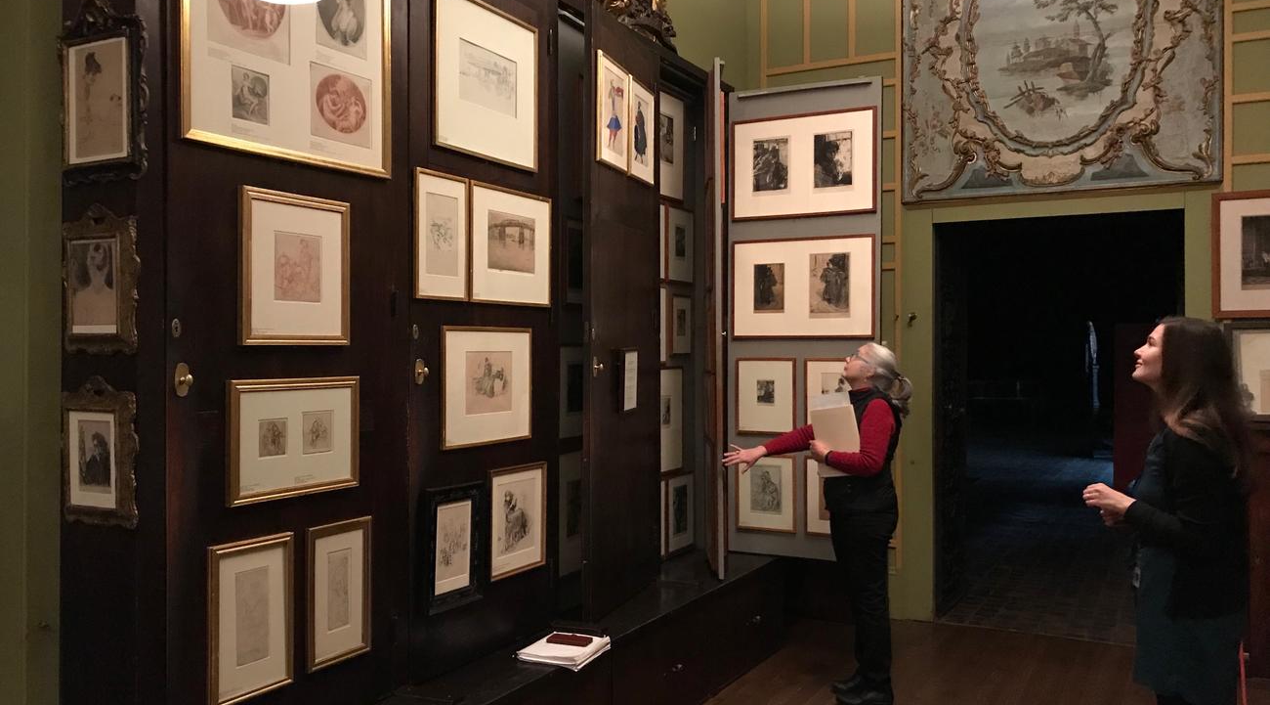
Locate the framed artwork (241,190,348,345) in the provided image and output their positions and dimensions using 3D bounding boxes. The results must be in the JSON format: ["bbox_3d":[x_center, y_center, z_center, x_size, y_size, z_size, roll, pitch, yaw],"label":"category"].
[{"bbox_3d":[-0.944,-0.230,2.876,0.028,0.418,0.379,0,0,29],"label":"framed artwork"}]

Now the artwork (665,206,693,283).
[{"bbox_3d":[0.236,-0.565,5.416,0.028,0.387,0.286,0,0,29],"label":"artwork"}]

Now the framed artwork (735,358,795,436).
[{"bbox_3d":[0.684,0.229,5.398,0.323,0.398,0.028,0,0,29],"label":"framed artwork"}]

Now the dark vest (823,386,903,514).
[{"bbox_3d":[1.020,0.435,4.600,0.330,0.570,0.420,0,0,15],"label":"dark vest"}]

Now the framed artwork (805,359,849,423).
[{"bbox_3d":[1.022,0.221,5.213,0.323,0.394,0.028,0,0,29],"label":"framed artwork"}]

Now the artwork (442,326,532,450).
[{"bbox_3d":[-0.517,0.118,3.657,0.028,0.417,0.505,0,0,29],"label":"artwork"}]

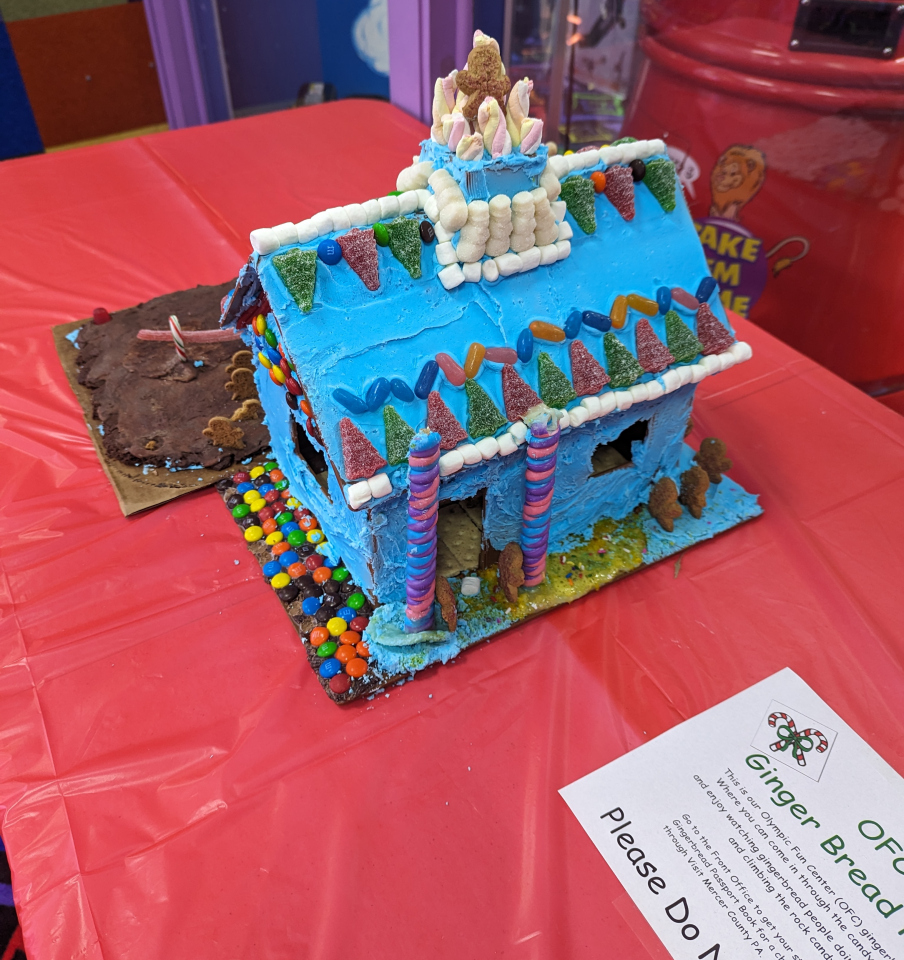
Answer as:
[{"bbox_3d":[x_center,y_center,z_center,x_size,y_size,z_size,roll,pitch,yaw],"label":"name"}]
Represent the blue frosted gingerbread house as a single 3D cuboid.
[{"bbox_3d":[0.019,-0.123,0.590,0.377,0.340,0.294,-20,45,-23],"label":"blue frosted gingerbread house"}]

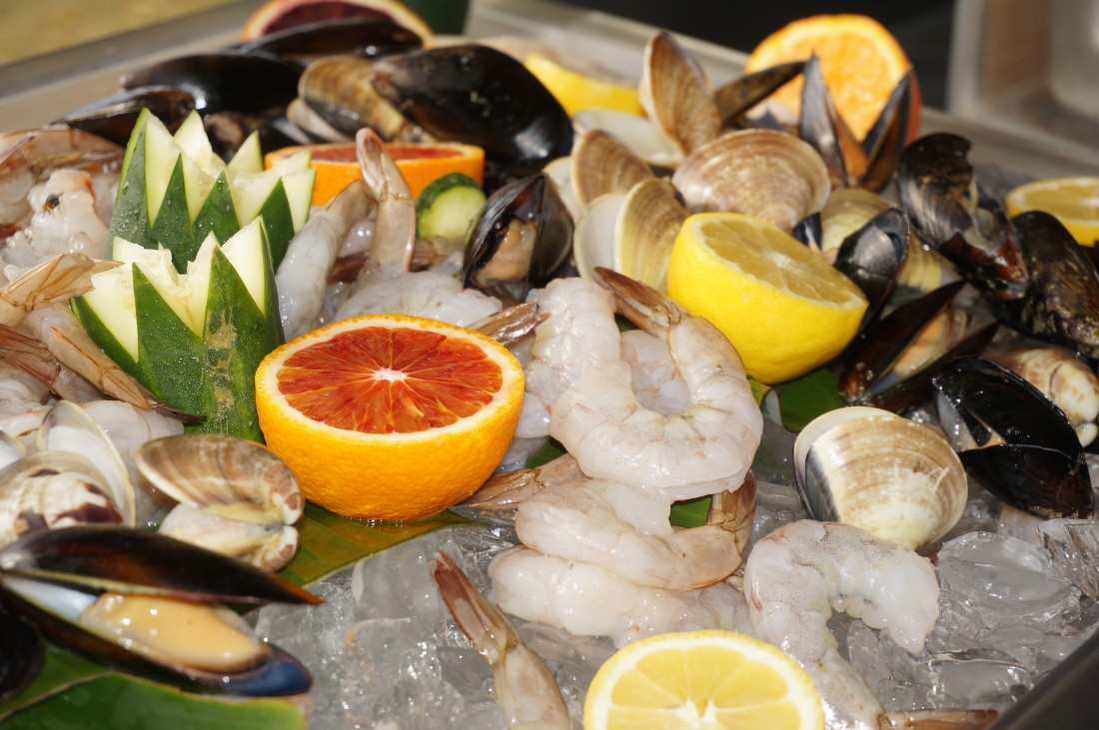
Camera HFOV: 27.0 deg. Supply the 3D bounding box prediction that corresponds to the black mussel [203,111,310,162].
[{"bbox_3d":[-0.102,-0.079,0.810,0.060,0.030,0.036,-16,30,-31],"label":"black mussel"}]

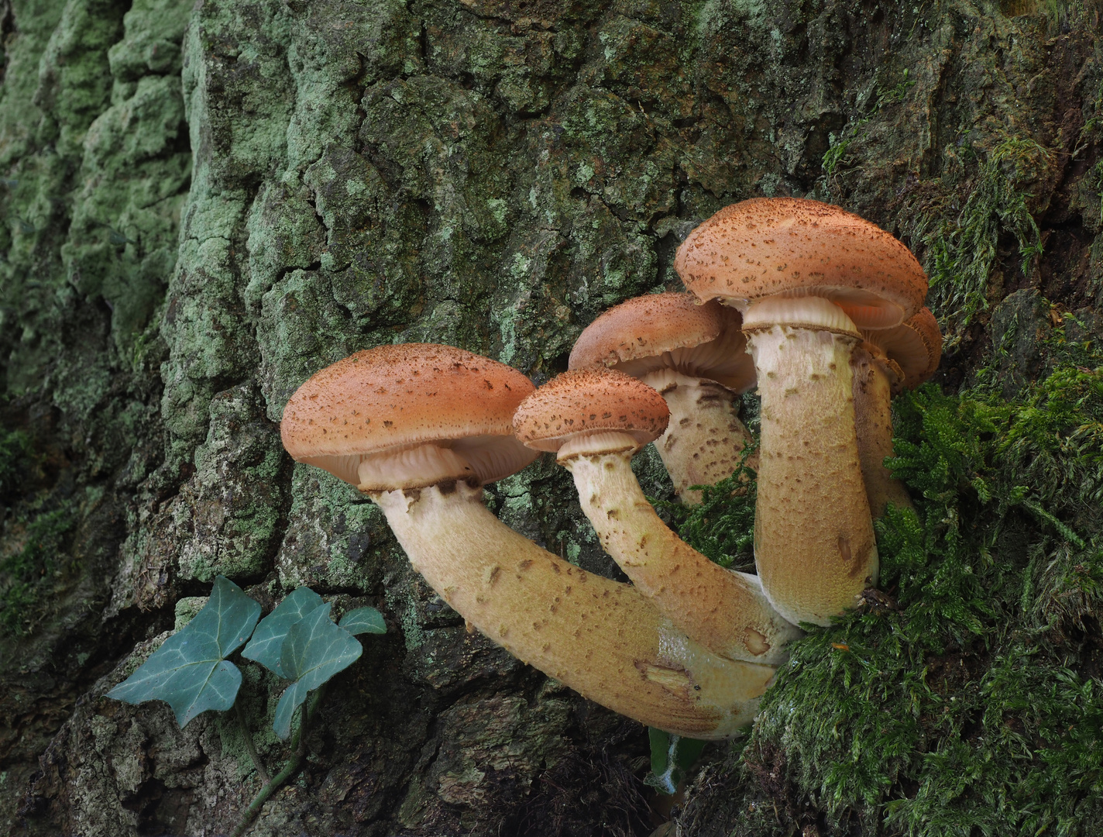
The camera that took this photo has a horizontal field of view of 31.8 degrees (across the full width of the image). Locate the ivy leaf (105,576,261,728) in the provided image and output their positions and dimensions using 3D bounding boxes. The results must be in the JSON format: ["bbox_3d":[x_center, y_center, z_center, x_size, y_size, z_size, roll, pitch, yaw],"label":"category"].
[{"bbox_3d":[-0.089,0.057,0.465,0.046,0.040,0.008,-19,-41,23],"label":"ivy leaf"}]

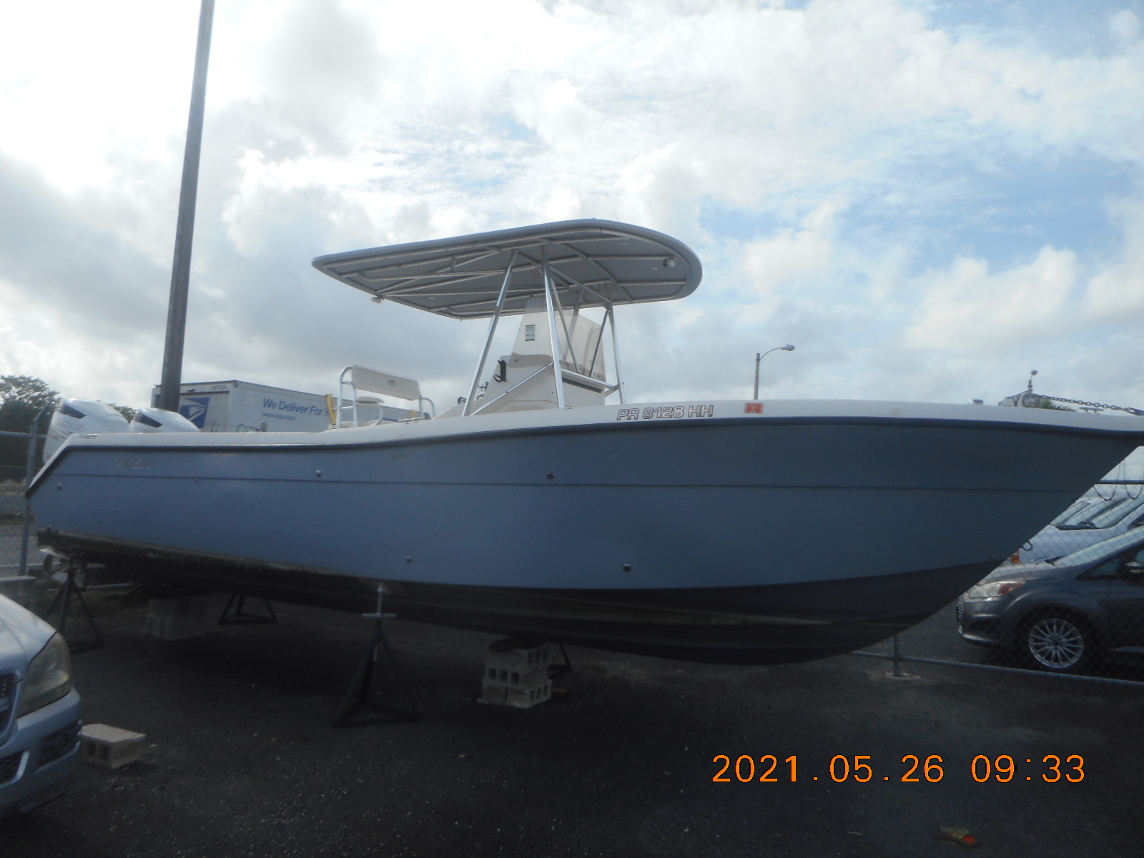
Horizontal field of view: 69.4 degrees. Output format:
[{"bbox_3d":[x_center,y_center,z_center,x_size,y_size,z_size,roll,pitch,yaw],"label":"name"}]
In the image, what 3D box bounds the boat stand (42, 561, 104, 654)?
[{"bbox_3d":[-4.724,1.604,7.740,0.600,0.870,0.600,2,-5,-10],"label":"boat stand"}]

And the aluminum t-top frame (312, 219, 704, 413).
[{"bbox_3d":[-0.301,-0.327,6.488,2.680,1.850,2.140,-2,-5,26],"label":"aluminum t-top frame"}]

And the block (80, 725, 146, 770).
[{"bbox_3d":[-2.707,1.846,4.804,0.390,0.145,0.194,-1,-5,26],"label":"block"}]

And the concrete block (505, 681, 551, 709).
[{"bbox_3d":[-0.321,2.000,6.297,0.192,0.142,0.394,-1,-5,26],"label":"concrete block"}]

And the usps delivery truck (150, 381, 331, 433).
[{"bbox_3d":[-6.221,1.280,21.081,2.450,3.808,8.700,-1,-5,24],"label":"usps delivery truck"}]

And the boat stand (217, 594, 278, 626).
[{"bbox_3d":[-3.545,1.668,9.090,0.610,0.860,0.580,2,-5,-14],"label":"boat stand"}]

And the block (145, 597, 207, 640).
[{"bbox_3d":[-3.863,1.828,8.108,0.380,0.400,0.390,-2,-5,30],"label":"block"}]

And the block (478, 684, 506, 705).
[{"bbox_3d":[-0.499,2.004,6.384,0.192,0.142,0.394,-1,-5,26],"label":"block"}]

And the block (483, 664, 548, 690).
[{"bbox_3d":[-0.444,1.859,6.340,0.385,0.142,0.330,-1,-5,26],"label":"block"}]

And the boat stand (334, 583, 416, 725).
[{"bbox_3d":[-1.391,1.579,5.920,0.590,0.900,0.600,2,-5,-19],"label":"boat stand"}]

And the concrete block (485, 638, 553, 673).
[{"bbox_3d":[-0.417,1.718,6.362,0.380,0.142,0.385,-1,-5,26],"label":"concrete block"}]

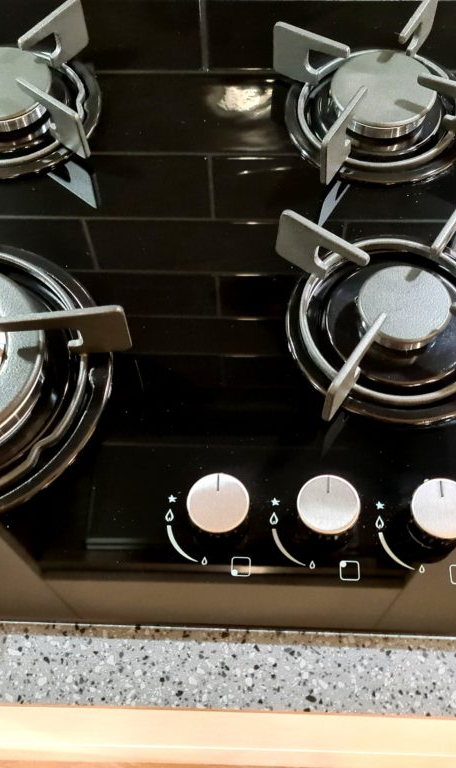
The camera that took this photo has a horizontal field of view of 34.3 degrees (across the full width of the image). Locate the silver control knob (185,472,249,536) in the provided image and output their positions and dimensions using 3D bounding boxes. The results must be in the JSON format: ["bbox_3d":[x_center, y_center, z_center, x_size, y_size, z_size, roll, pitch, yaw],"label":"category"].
[{"bbox_3d":[-0.004,0.068,0.399,0.033,0.024,0.033,1,63,3],"label":"silver control knob"}]

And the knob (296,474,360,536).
[{"bbox_3d":[0.053,0.069,0.396,0.033,0.024,0.033,1,63,3],"label":"knob"}]

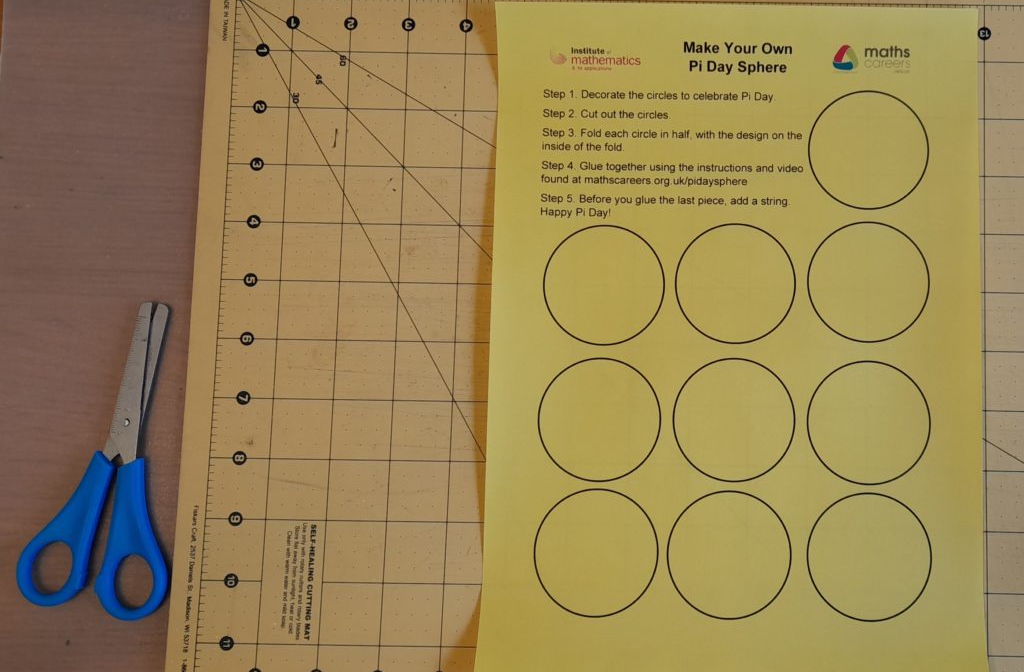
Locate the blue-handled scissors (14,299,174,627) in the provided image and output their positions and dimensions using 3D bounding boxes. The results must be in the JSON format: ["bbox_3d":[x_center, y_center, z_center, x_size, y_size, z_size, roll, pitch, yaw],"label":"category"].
[{"bbox_3d":[-0.164,0.050,0.308,0.063,0.010,0.130,10,86,0],"label":"blue-handled scissors"}]

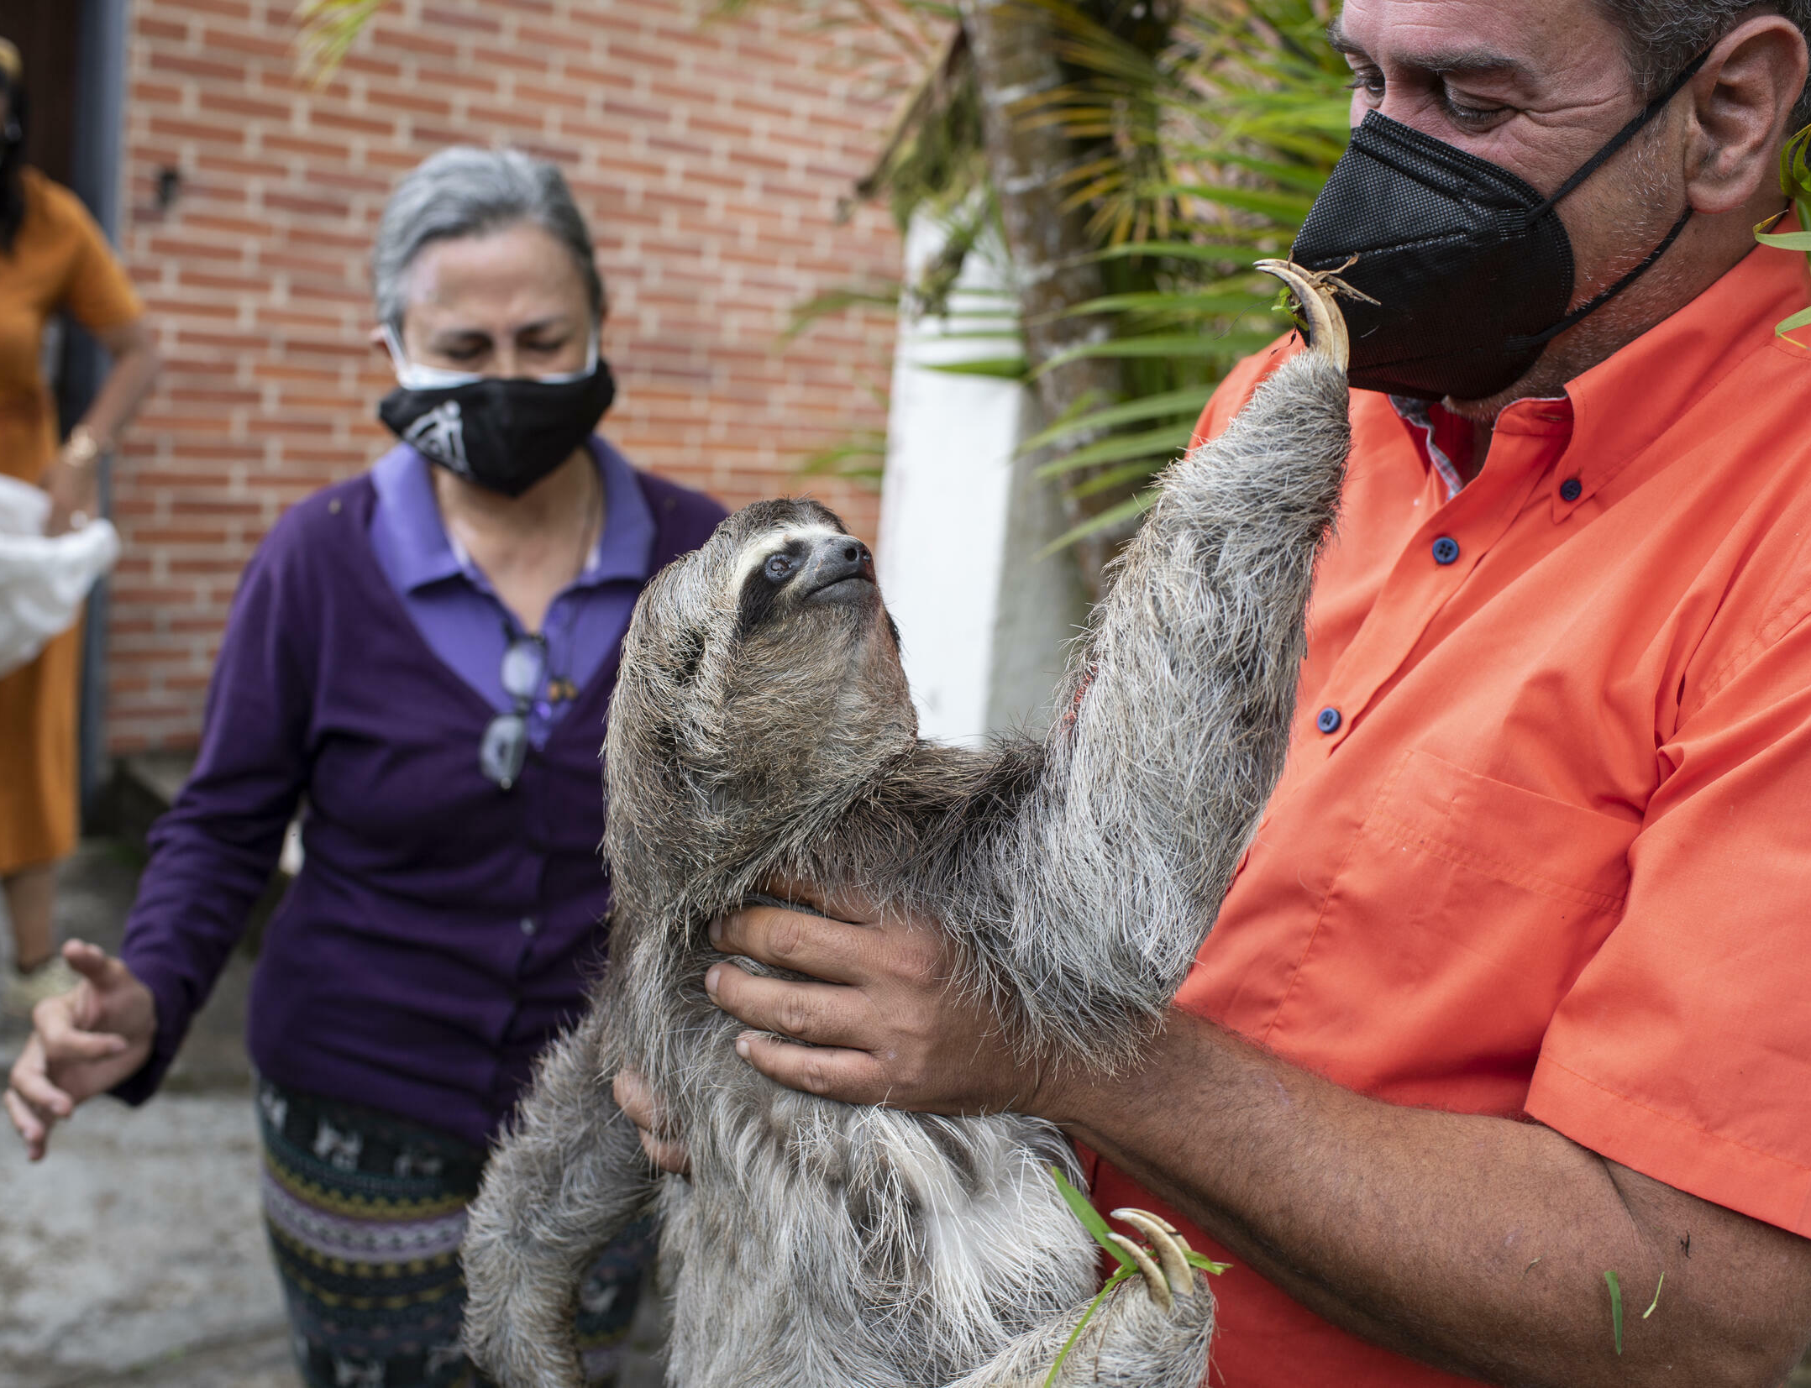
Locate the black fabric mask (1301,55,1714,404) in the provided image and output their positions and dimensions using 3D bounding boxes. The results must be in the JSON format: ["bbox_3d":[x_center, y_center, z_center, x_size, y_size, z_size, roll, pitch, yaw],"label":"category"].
[{"bbox_3d":[0.220,-0.198,0.824,0.148,0.137,0.146,-21,34,-19],"label":"black fabric mask"}]

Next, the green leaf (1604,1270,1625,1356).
[{"bbox_3d":[0.246,0.215,0.701,0.005,0.036,0.004,-11,17,0],"label":"green leaf"}]

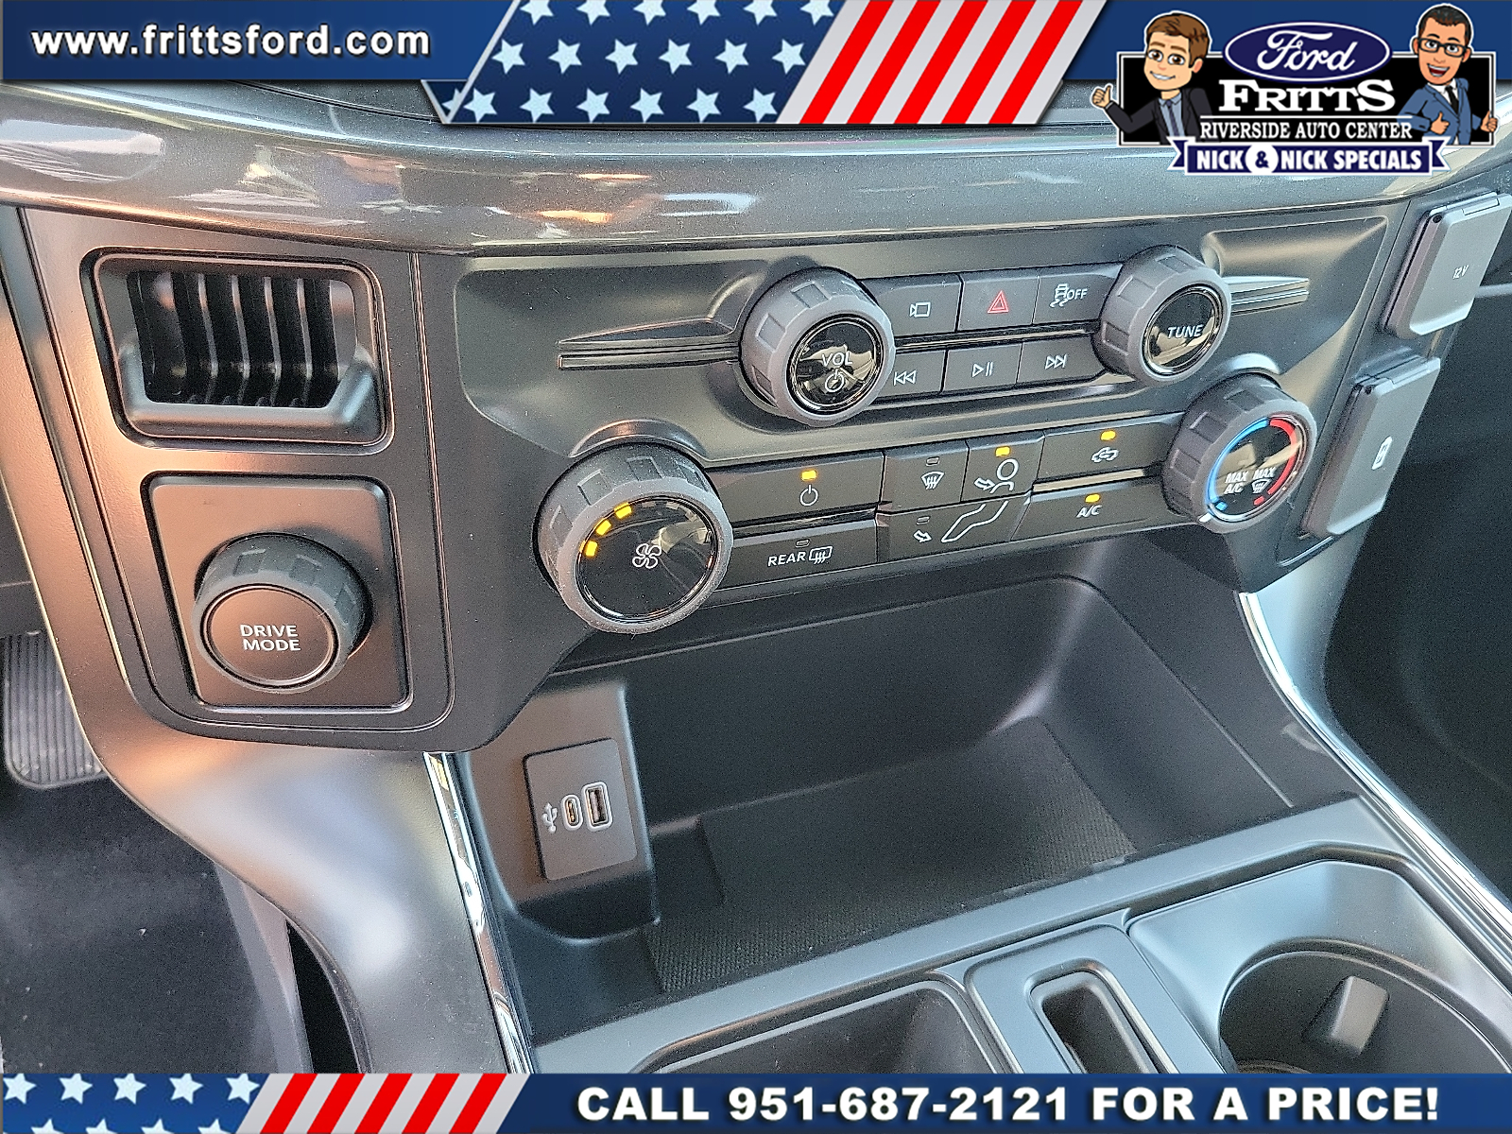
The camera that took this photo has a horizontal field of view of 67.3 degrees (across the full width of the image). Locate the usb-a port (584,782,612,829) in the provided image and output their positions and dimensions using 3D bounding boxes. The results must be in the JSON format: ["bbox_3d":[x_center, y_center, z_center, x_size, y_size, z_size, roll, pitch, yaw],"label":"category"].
[{"bbox_3d":[-0.057,0.085,0.403,0.009,0.008,0.016,-9,83,-19],"label":"usb-a port"}]

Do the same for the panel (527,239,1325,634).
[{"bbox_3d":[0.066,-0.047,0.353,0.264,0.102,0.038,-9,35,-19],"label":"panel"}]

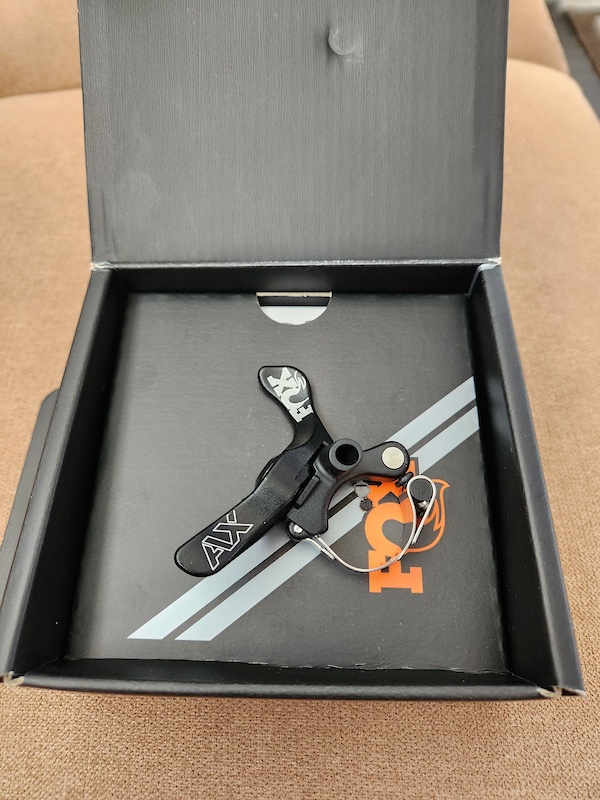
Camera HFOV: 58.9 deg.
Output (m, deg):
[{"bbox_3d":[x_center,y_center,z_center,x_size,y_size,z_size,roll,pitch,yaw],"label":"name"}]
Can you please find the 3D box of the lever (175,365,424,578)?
[{"bbox_3d":[0.001,0.028,0.153,0.067,0.027,0.069,27,70,13],"label":"lever"}]

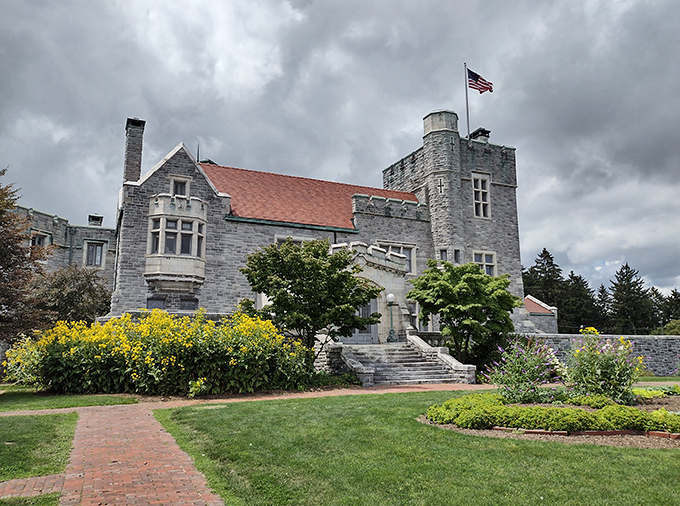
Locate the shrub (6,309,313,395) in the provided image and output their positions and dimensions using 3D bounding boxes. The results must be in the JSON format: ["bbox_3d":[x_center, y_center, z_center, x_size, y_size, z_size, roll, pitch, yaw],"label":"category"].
[{"bbox_3d":[-5.369,3.257,17.627,9.200,2.500,2.900,5,-11,-25],"label":"shrub"}]

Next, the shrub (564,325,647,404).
[{"bbox_3d":[6.882,2.901,13.800,1.950,2.000,1.850,-5,-11,26],"label":"shrub"}]

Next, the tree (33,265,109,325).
[{"bbox_3d":[-12.703,3.182,25.000,4.000,5.000,3.800,5,-11,-26],"label":"tree"}]

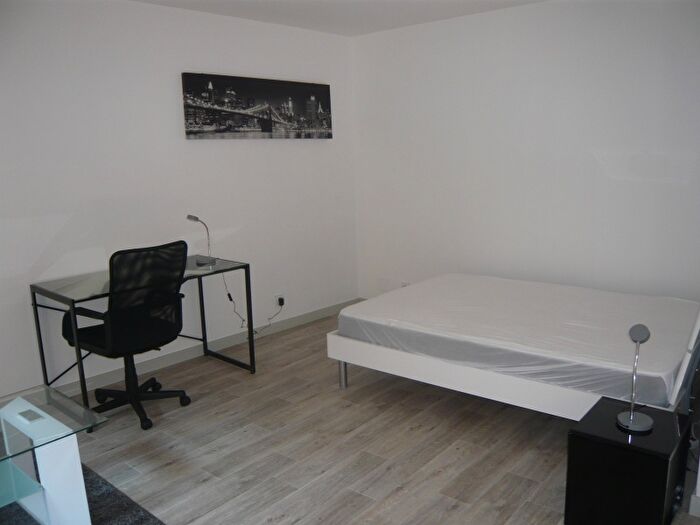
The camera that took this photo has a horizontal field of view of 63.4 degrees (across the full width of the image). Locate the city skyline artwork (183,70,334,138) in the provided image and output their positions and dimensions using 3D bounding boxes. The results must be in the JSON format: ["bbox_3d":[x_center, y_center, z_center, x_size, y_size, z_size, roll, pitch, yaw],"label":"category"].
[{"bbox_3d":[-0.656,-1.191,4.417,0.026,0.445,1.425,9,15,43],"label":"city skyline artwork"}]

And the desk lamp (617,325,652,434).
[{"bbox_3d":[1.088,0.436,2.130,0.133,0.374,0.149,8,14,40],"label":"desk lamp"}]

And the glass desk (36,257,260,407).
[{"bbox_3d":[-1.261,0.451,3.607,0.593,0.754,1.141,8,15,41],"label":"glass desk"}]

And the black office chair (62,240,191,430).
[{"bbox_3d":[-1.287,0.389,3.297,0.643,0.995,0.593,8,14,39],"label":"black office chair"}]

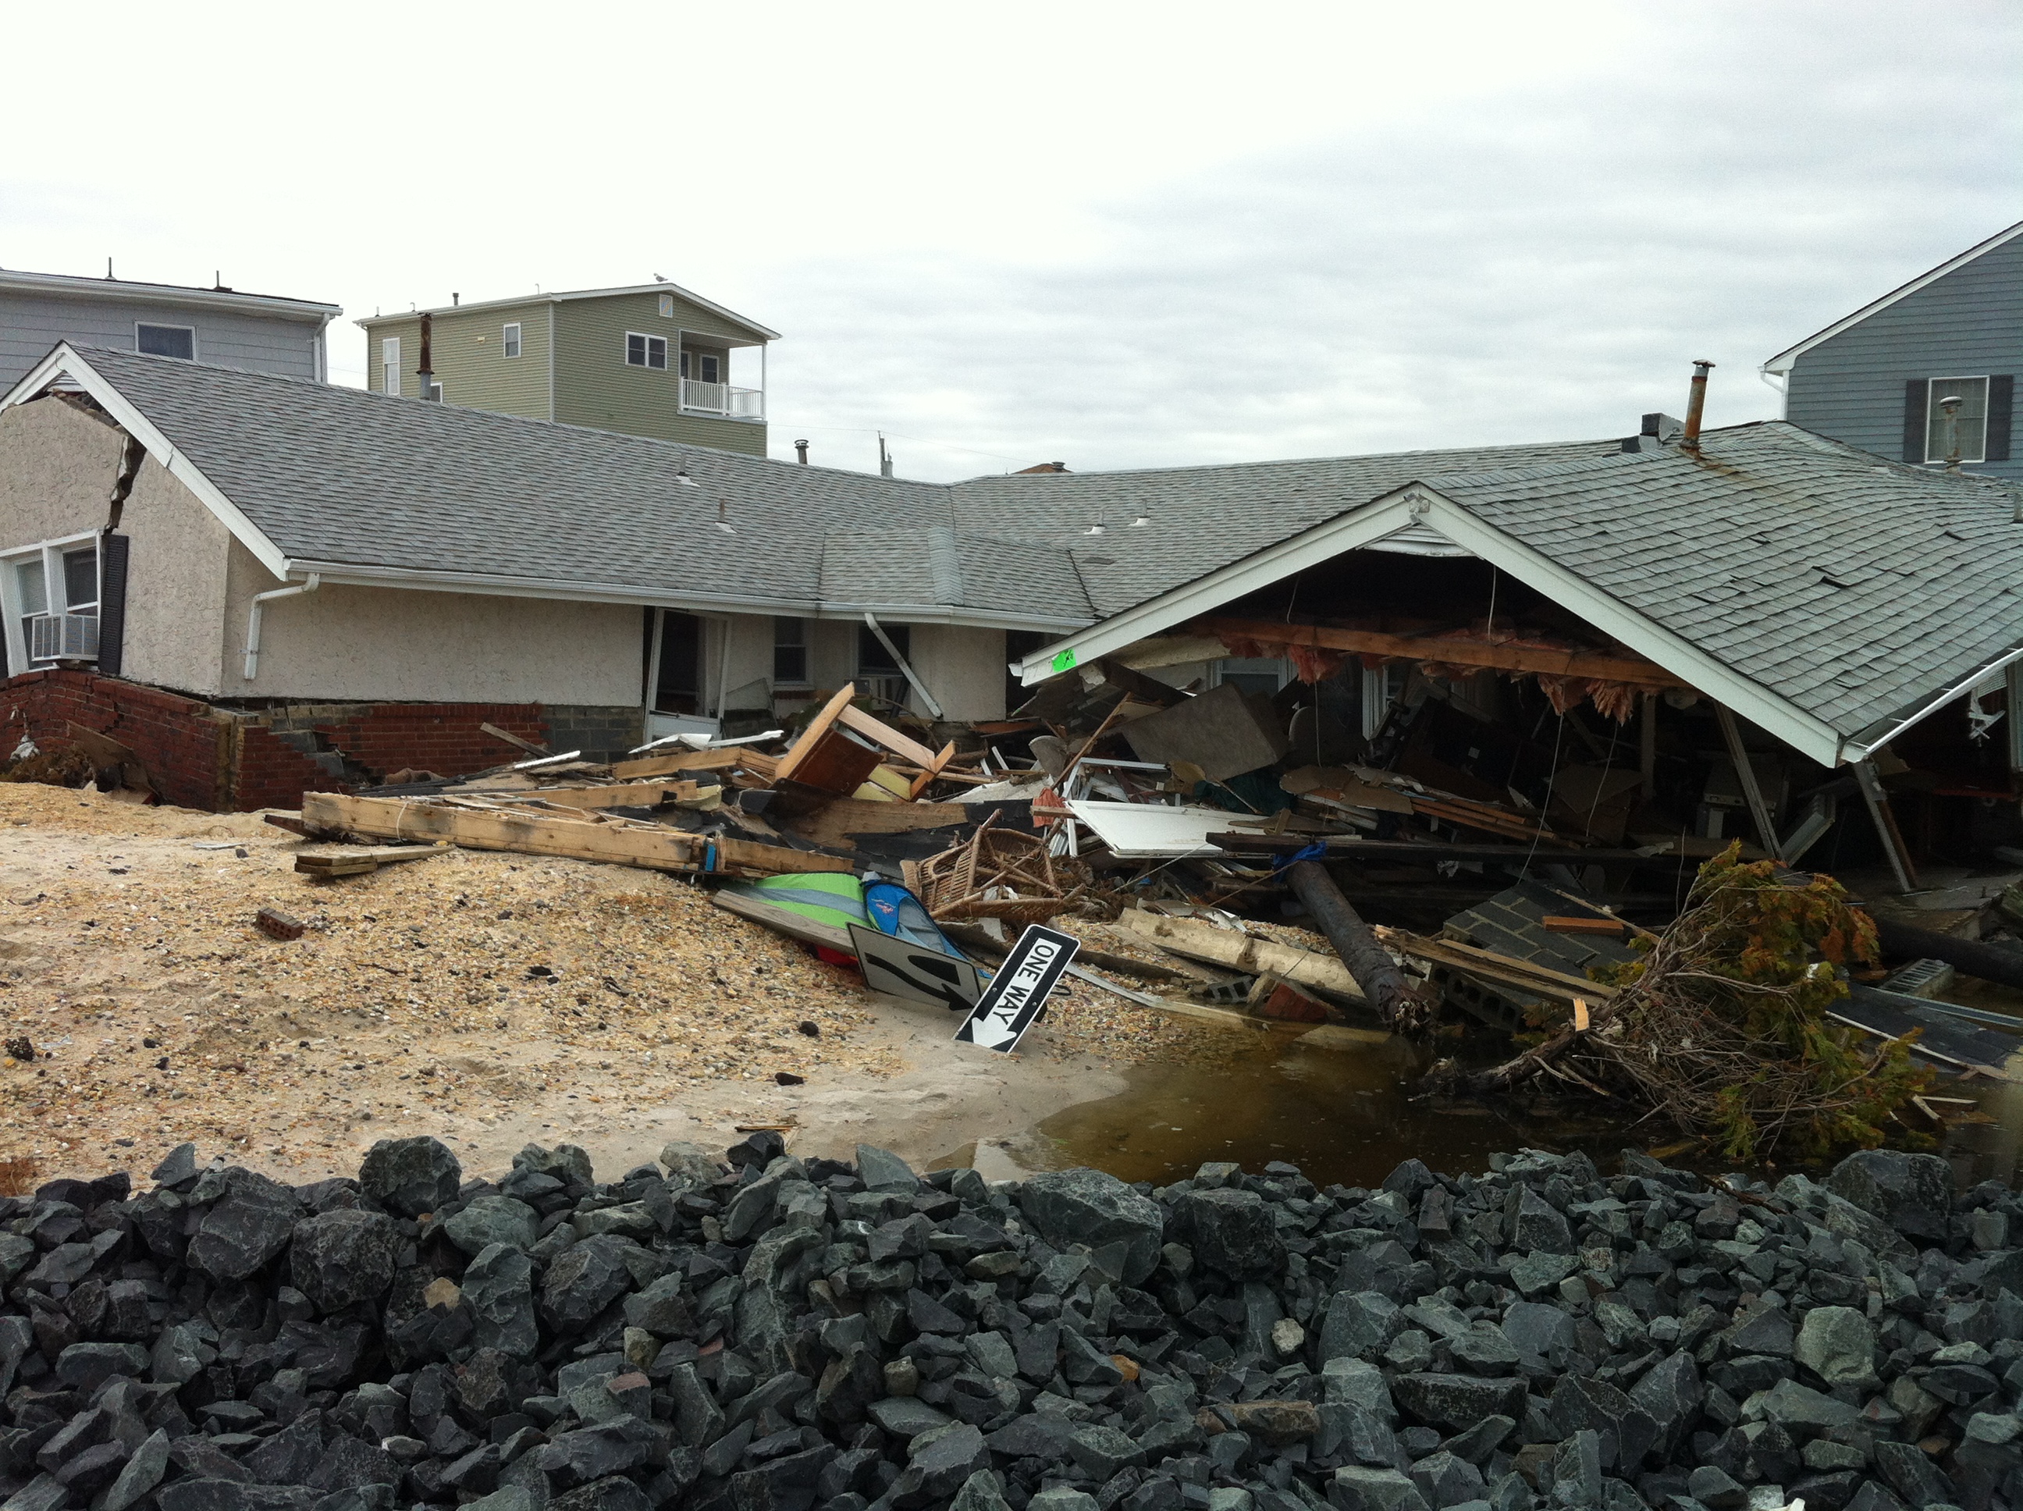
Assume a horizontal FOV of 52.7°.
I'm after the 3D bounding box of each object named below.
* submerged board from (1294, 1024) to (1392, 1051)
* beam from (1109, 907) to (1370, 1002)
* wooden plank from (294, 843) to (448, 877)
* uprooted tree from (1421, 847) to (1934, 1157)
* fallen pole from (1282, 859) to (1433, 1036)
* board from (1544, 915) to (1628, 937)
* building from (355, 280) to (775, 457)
[{"bbox_3d":[1.795,1.540,11.072,0.470,0.040,0.420,3,4,22],"label":"submerged board"},{"bbox_3d":[1.337,1.159,11.875,1.558,0.190,0.150,11,7,17],"label":"beam"},{"bbox_3d":[-3.395,0.544,10.838,0.750,0.085,0.220,-5,7,-44],"label":"wooden plank"},{"bbox_3d":[3.106,1.150,9.500,2.300,1.220,1.350,2,4,18],"label":"uprooted tree"},{"bbox_3d":[2.000,1.056,12.175,0.235,0.235,2.281,0,18,-8],"label":"fallen pole"},{"bbox_3d":[3.207,0.948,11.400,0.443,0.040,0.089,5,26,0],"label":"board"},{"bbox_3d":[-13.818,-8.613,63.680,9.082,11.473,9.187,4,5,37],"label":"building"}]

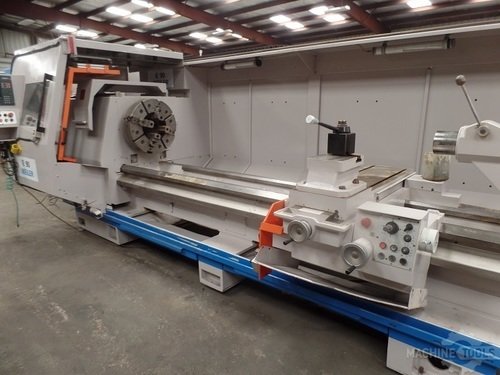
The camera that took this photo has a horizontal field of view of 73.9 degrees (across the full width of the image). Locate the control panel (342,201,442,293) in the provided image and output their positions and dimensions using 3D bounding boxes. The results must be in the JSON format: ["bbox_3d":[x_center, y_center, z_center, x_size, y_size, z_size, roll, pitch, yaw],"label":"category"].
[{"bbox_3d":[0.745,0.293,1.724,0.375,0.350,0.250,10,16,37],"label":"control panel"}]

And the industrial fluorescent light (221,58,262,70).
[{"bbox_3d":[-0.108,-1.434,3.892,0.630,0.075,0.075,10,16,37],"label":"industrial fluorescent light"}]

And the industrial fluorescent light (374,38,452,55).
[{"bbox_3d":[1.344,-1.162,2.765,0.640,0.070,0.070,10,16,37],"label":"industrial fluorescent light"}]

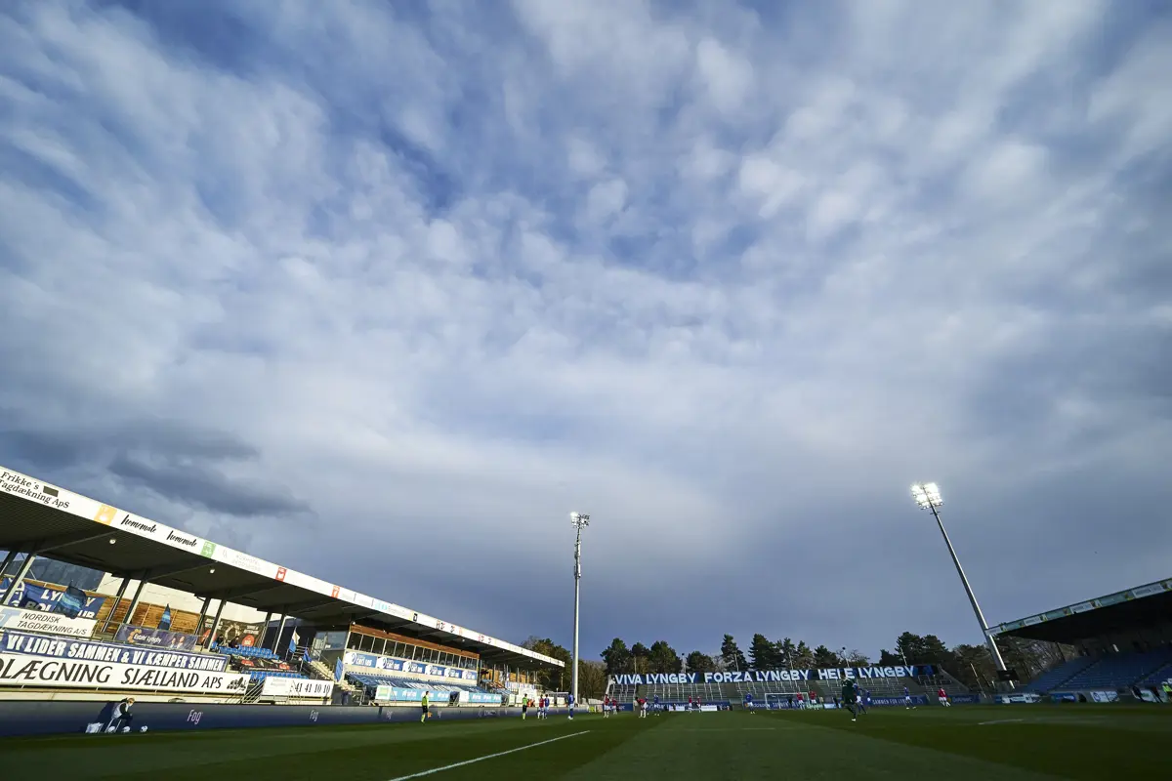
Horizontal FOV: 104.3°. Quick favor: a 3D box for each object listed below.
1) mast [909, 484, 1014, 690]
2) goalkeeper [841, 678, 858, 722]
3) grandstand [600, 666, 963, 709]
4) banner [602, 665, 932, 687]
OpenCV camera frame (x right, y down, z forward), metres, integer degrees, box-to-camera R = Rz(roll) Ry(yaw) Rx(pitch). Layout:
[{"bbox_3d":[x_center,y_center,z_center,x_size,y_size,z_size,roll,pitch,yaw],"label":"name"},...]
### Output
[{"bbox_3d":[78.459,39.487,94.015,5.200,41.900,2.000,-30,-44,35],"label":"mast"},{"bbox_3d":[11.744,13.615,20.309,0.550,1.800,0.600,8,-36,-12],"label":"goalkeeper"},{"bbox_3d":[39.418,62.874,96.155,69.800,7.000,9.500,-7,-35,9],"label":"grandstand"},{"bbox_3d":[39.516,62.620,100.159,67.200,1.900,0.150,-7,-35,9],"label":"banner"}]

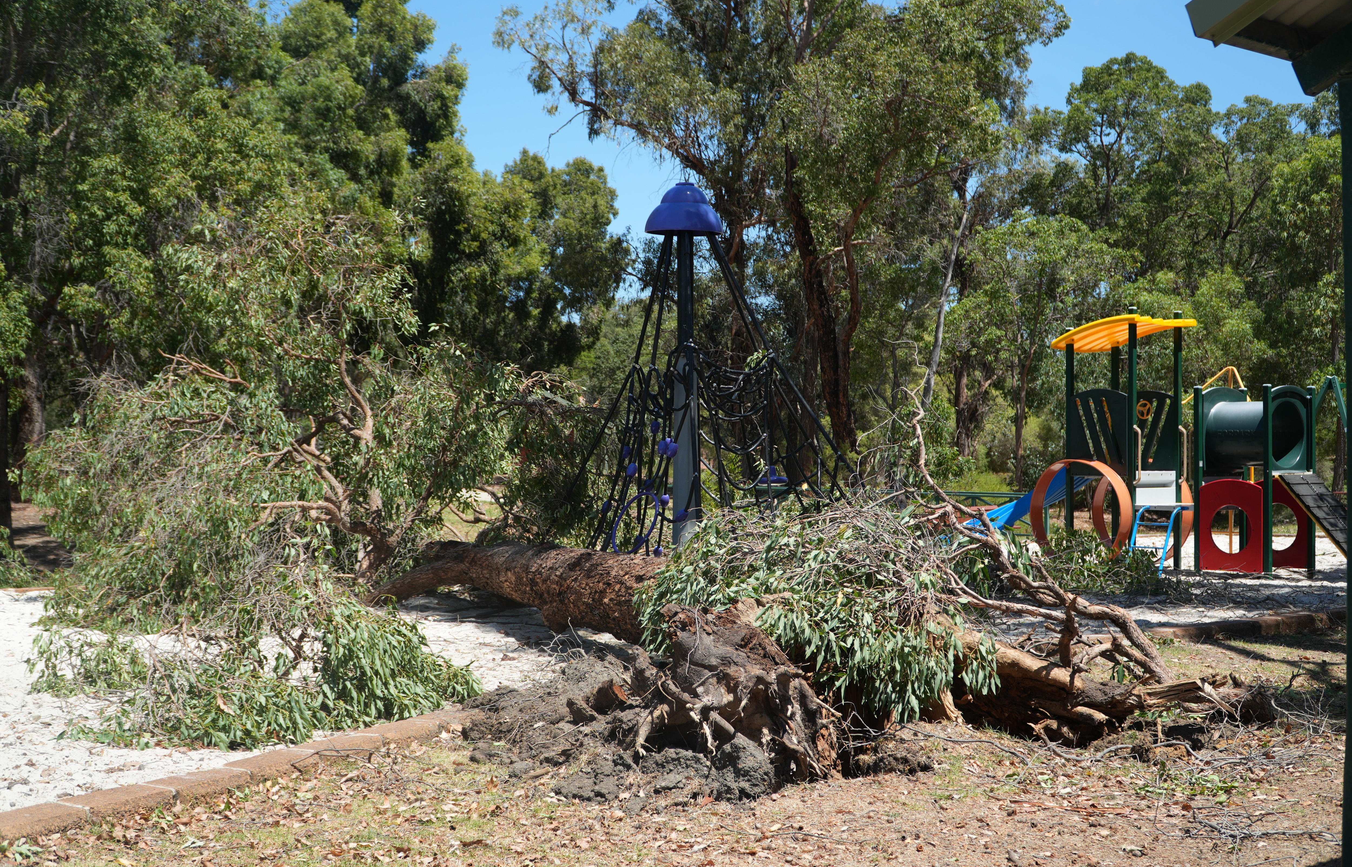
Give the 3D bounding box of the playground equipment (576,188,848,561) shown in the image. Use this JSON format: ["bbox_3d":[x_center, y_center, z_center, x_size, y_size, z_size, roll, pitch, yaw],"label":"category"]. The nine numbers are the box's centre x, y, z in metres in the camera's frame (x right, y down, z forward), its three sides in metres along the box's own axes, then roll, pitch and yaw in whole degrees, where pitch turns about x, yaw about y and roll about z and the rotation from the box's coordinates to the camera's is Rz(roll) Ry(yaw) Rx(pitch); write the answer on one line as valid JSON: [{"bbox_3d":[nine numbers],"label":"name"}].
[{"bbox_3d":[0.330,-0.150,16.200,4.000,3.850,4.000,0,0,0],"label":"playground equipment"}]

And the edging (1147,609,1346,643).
[{"bbox_3d":[5.030,1.710,13.200,2.900,0.150,0.240,0,0,-35],"label":"edging"}]

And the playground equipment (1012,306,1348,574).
[{"bbox_3d":[6.600,0.050,19.500,2.500,3.400,5.600,0,0,-37],"label":"playground equipment"}]

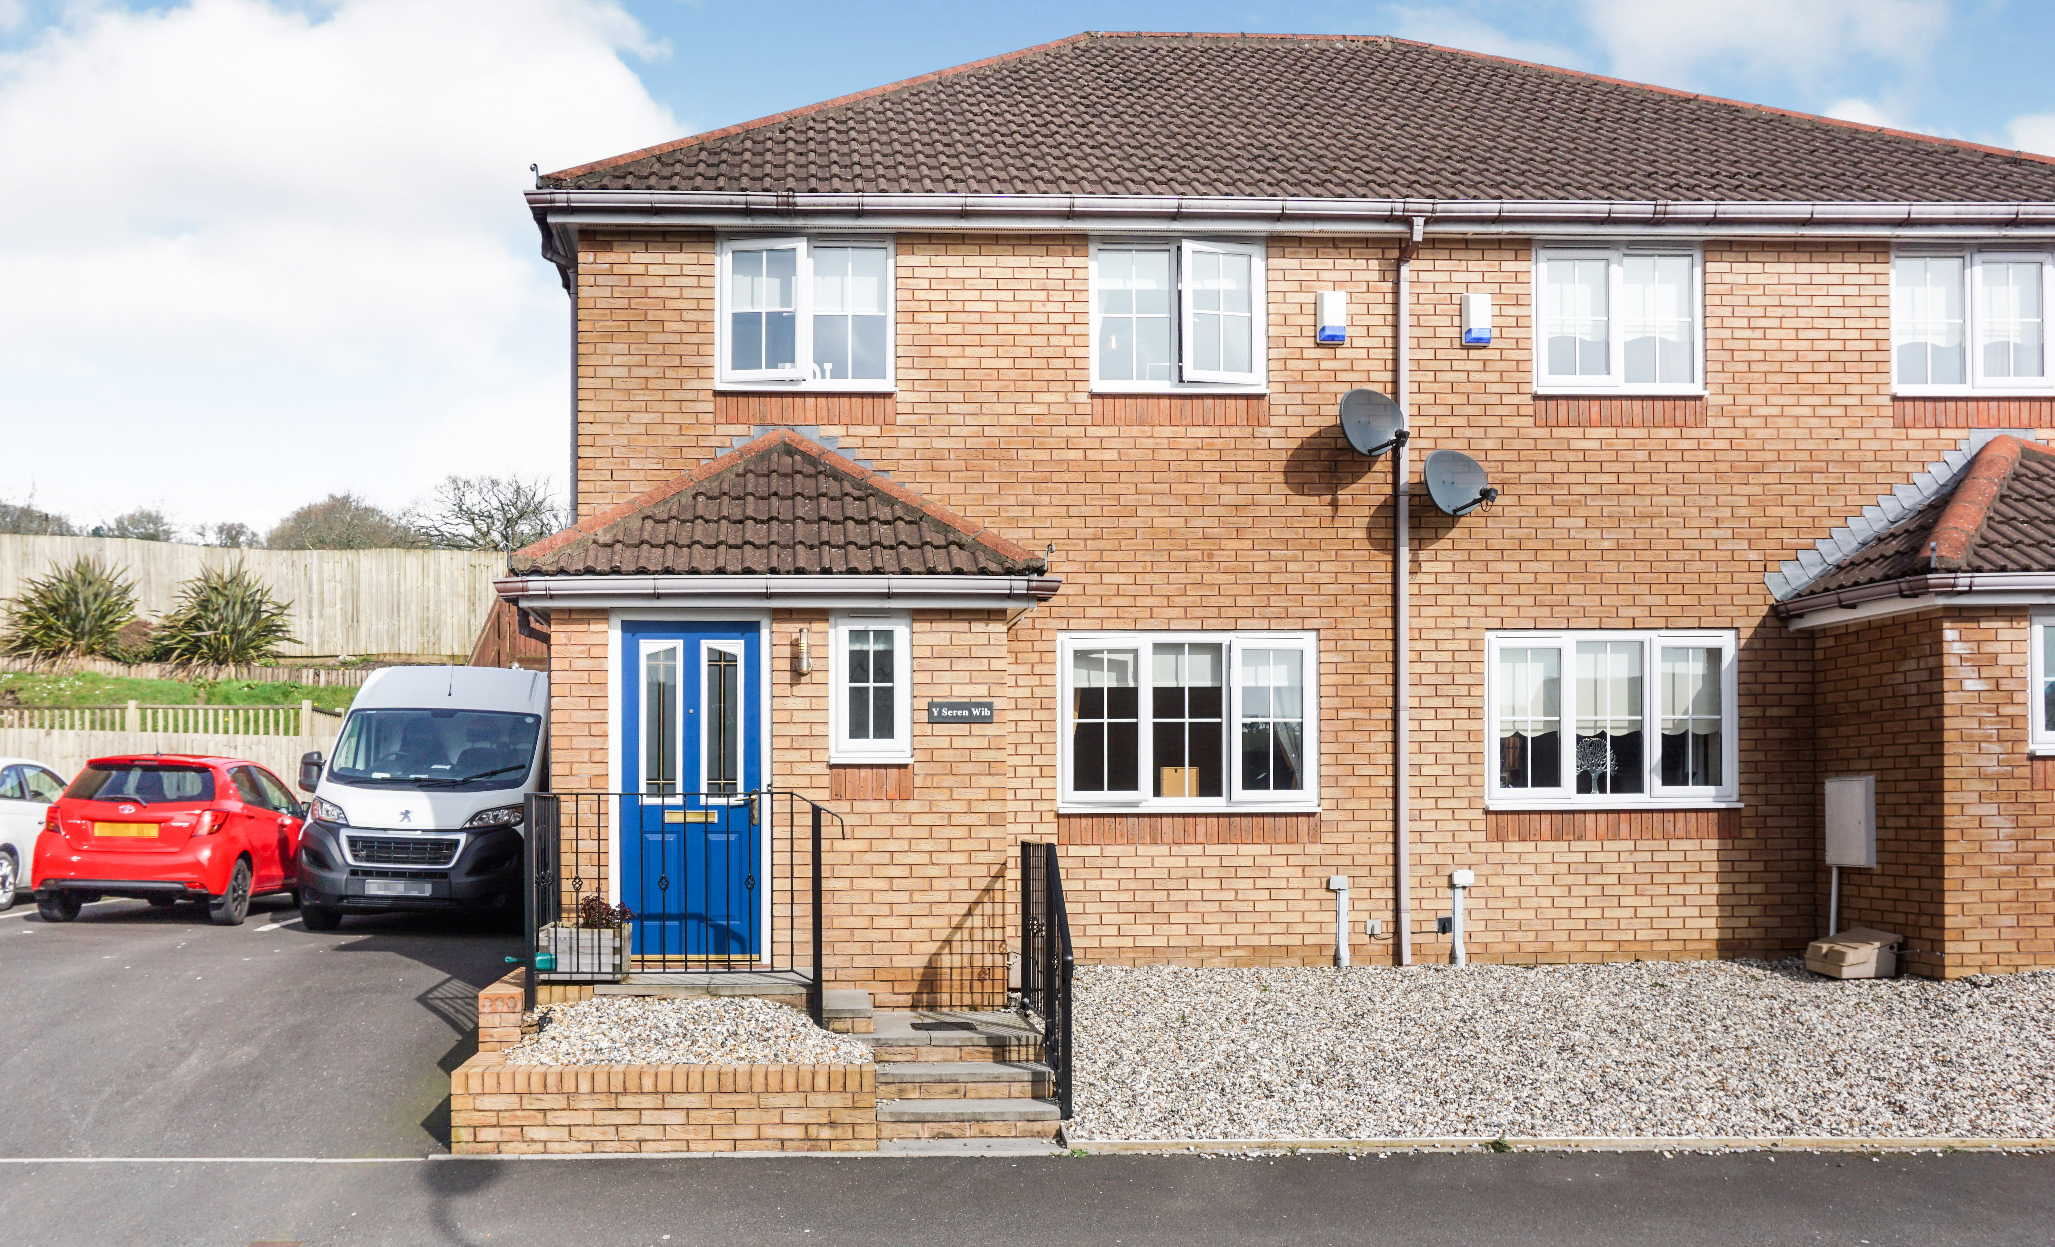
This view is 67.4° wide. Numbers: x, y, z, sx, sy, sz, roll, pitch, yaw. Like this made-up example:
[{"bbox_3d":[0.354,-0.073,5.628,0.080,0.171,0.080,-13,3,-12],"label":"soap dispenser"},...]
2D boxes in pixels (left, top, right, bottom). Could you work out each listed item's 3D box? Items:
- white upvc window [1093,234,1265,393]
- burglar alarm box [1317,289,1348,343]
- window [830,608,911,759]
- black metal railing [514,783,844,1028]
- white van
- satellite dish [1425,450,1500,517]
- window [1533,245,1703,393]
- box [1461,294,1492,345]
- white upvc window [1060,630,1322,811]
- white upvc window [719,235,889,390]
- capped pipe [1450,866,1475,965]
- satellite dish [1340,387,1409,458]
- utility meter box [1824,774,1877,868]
[{"bbox_3d":[1.011,-2.047,10.262,1.179,1.011,0.150,0,-1,-2],"label":"white upvc window"},{"bbox_3d":[2.030,-2.035,10.280,0.187,0.345,0.080,0,-1,-3],"label":"burglar alarm box"},{"bbox_3d":[-0.923,0.376,9.060,0.485,0.903,0.110,0,-1,-2],"label":"window"},{"bbox_3d":[-1.820,1.510,8.460,1.620,1.200,0.880,0,-4,-5],"label":"black metal railing"},{"bbox_3d":[-5.580,1.660,15.800,2.070,2.420,5.300,1,-6,-7],"label":"white van"},{"bbox_3d":[2.817,-0.910,10.033,0.450,0.430,0.350,1,-1,-34],"label":"satellite dish"},{"bbox_3d":[3.996,-2.060,10.420,1.180,1.030,0.100,0,-1,-3],"label":"window"},{"bbox_3d":[3.013,-2.035,10.320,0.190,0.345,0.080,0,-1,-3],"label":"box"},{"bbox_3d":[1.066,0.654,10.268,1.738,1.214,0.130,0,-1,-2],"label":"white upvc window"},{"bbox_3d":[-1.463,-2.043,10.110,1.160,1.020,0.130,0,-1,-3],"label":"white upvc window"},{"bbox_3d":[2.890,1.952,10.219,0.148,0.644,0.110,0,-1,-2],"label":"capped pipe"},{"bbox_3d":[2.257,-1.312,10.030,0.430,0.450,0.260,1,-2,-28],"label":"satellite dish"},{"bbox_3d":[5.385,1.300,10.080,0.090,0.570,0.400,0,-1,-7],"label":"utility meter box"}]

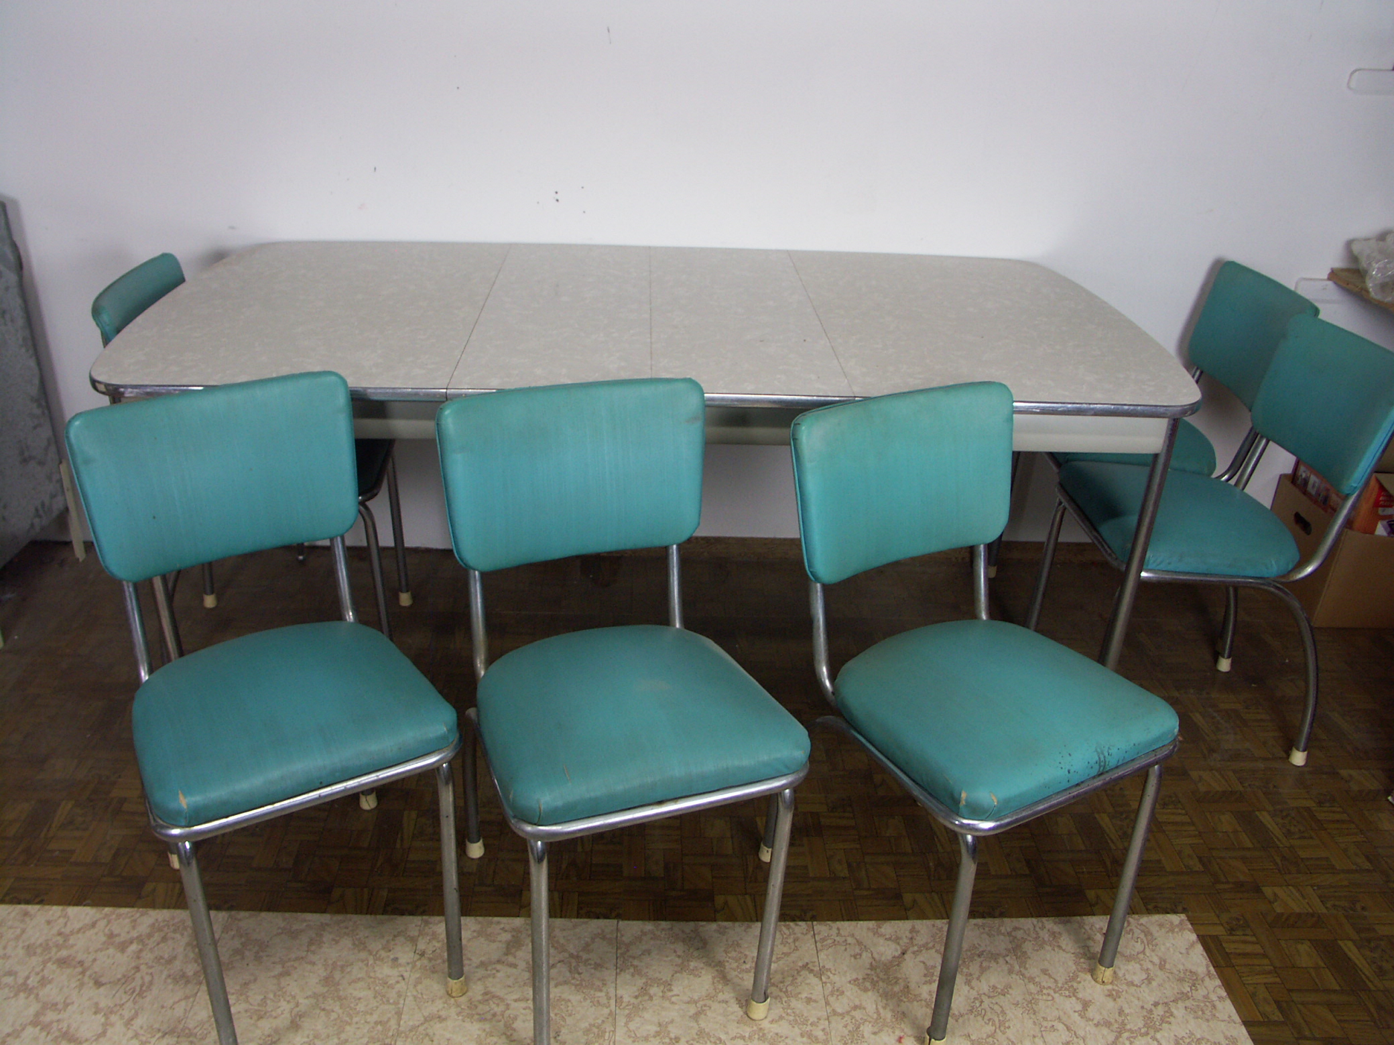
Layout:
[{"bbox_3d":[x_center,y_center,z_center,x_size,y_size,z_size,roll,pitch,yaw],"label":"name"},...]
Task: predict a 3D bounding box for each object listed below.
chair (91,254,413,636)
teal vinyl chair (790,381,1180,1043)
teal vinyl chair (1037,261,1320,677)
[{"bbox_3d":[-0.859,-0.105,2.274,0.490,0.815,0.394,-1,26,-6],"label":"chair"},{"bbox_3d":[0.377,0.265,1.619,0.394,0.815,0.490,-11,29,-25],"label":"teal vinyl chair"},{"bbox_3d":[1.002,-0.150,2.528,0.490,0.815,0.394,0,26,-6],"label":"teal vinyl chair"}]

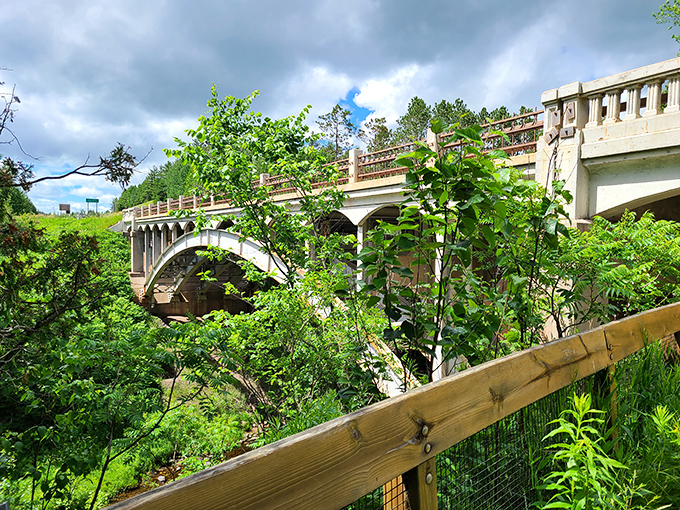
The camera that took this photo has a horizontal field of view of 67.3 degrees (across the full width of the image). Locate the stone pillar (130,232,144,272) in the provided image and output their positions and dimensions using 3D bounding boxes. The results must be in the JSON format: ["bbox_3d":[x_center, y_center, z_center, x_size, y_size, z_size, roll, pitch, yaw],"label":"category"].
[{"bbox_3d":[-19.410,-0.336,49.000,0.950,3.900,1.200,-1,3,-31],"label":"stone pillar"}]

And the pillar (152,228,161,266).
[{"bbox_3d":[-15.556,-0.618,43.200,0.450,3.200,0.400,-1,3,-31],"label":"pillar"}]

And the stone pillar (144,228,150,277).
[{"bbox_3d":[-17.340,-0.135,46.100,0.450,4.400,0.400,-1,3,-31],"label":"stone pillar"}]

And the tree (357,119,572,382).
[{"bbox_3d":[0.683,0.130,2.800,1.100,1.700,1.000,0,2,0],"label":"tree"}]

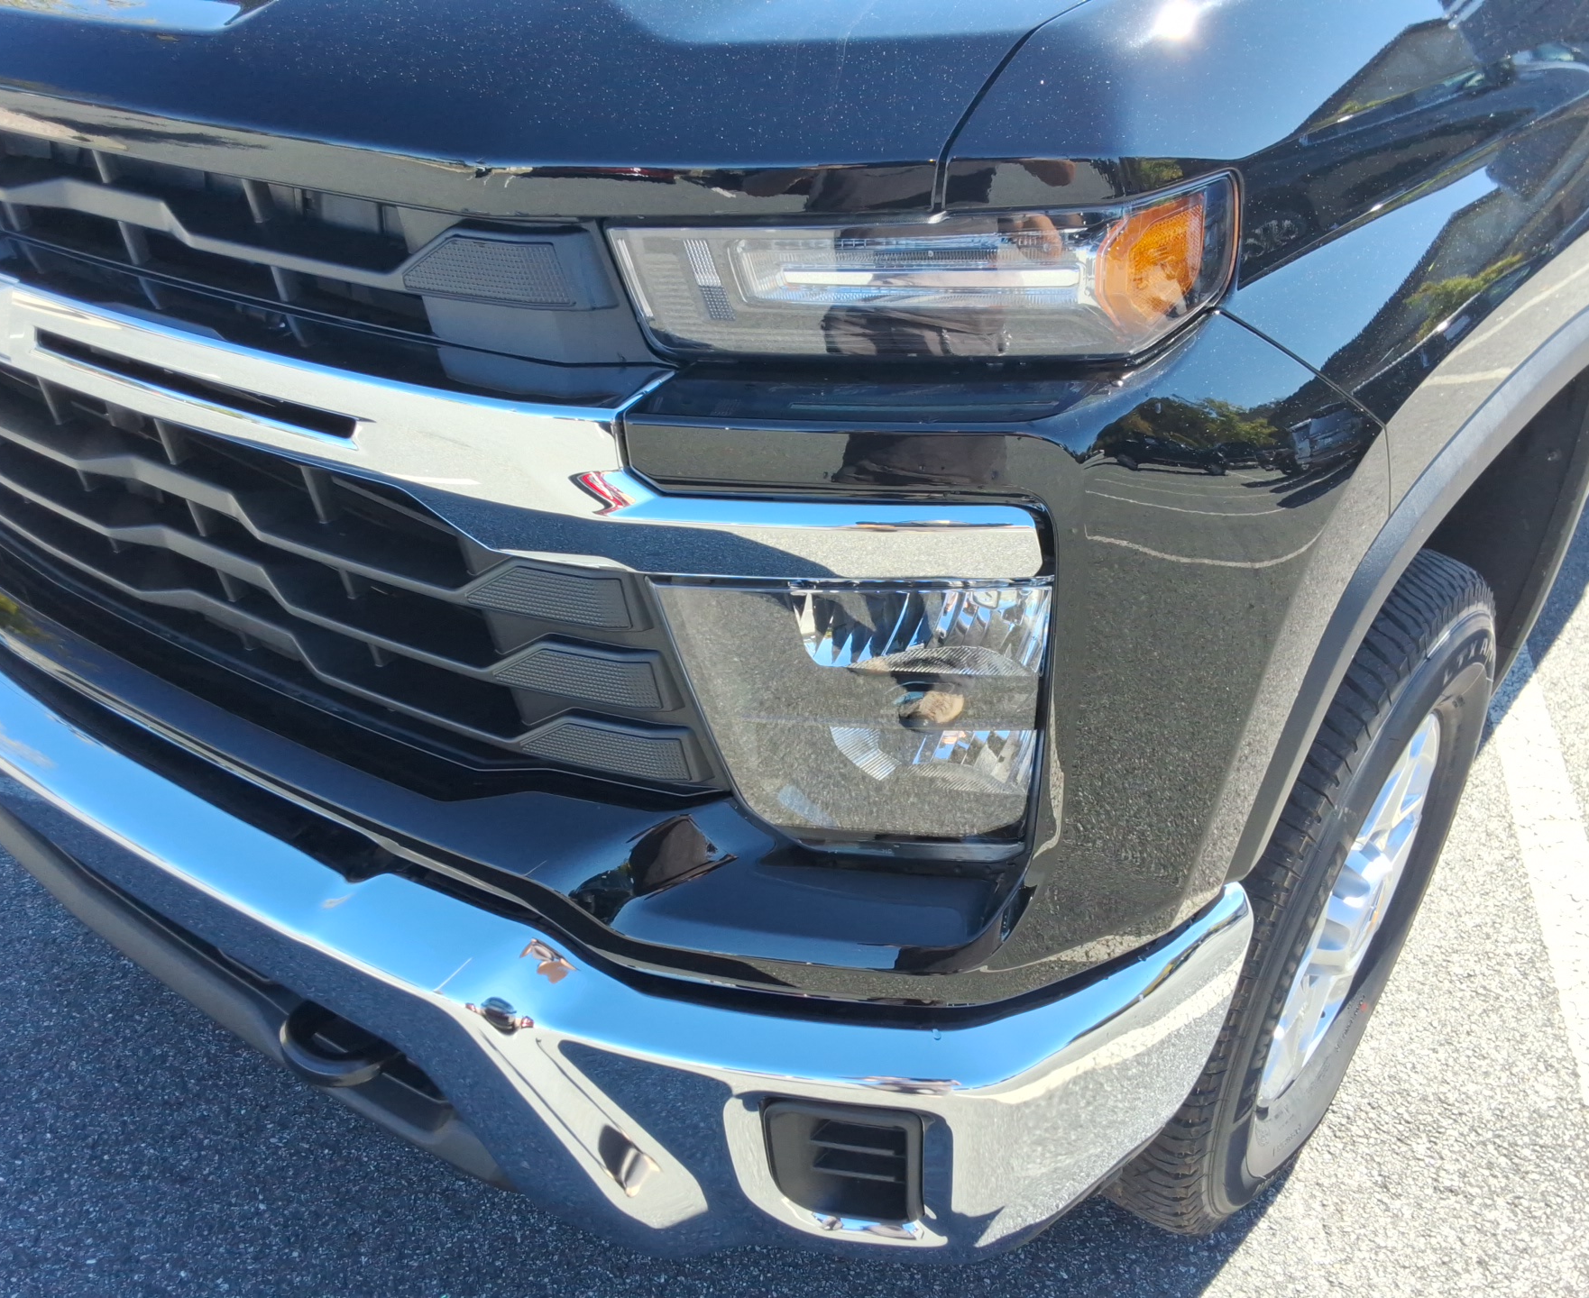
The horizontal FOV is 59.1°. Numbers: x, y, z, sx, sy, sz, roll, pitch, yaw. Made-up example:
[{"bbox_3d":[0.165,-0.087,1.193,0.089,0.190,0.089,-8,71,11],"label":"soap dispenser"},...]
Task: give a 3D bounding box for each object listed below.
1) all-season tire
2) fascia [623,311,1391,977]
[{"bbox_3d":[0.539,0.256,1.650,0.275,0.820,0.826,24,37,34],"label":"all-season tire"},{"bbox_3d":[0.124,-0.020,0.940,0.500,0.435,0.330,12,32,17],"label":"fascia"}]

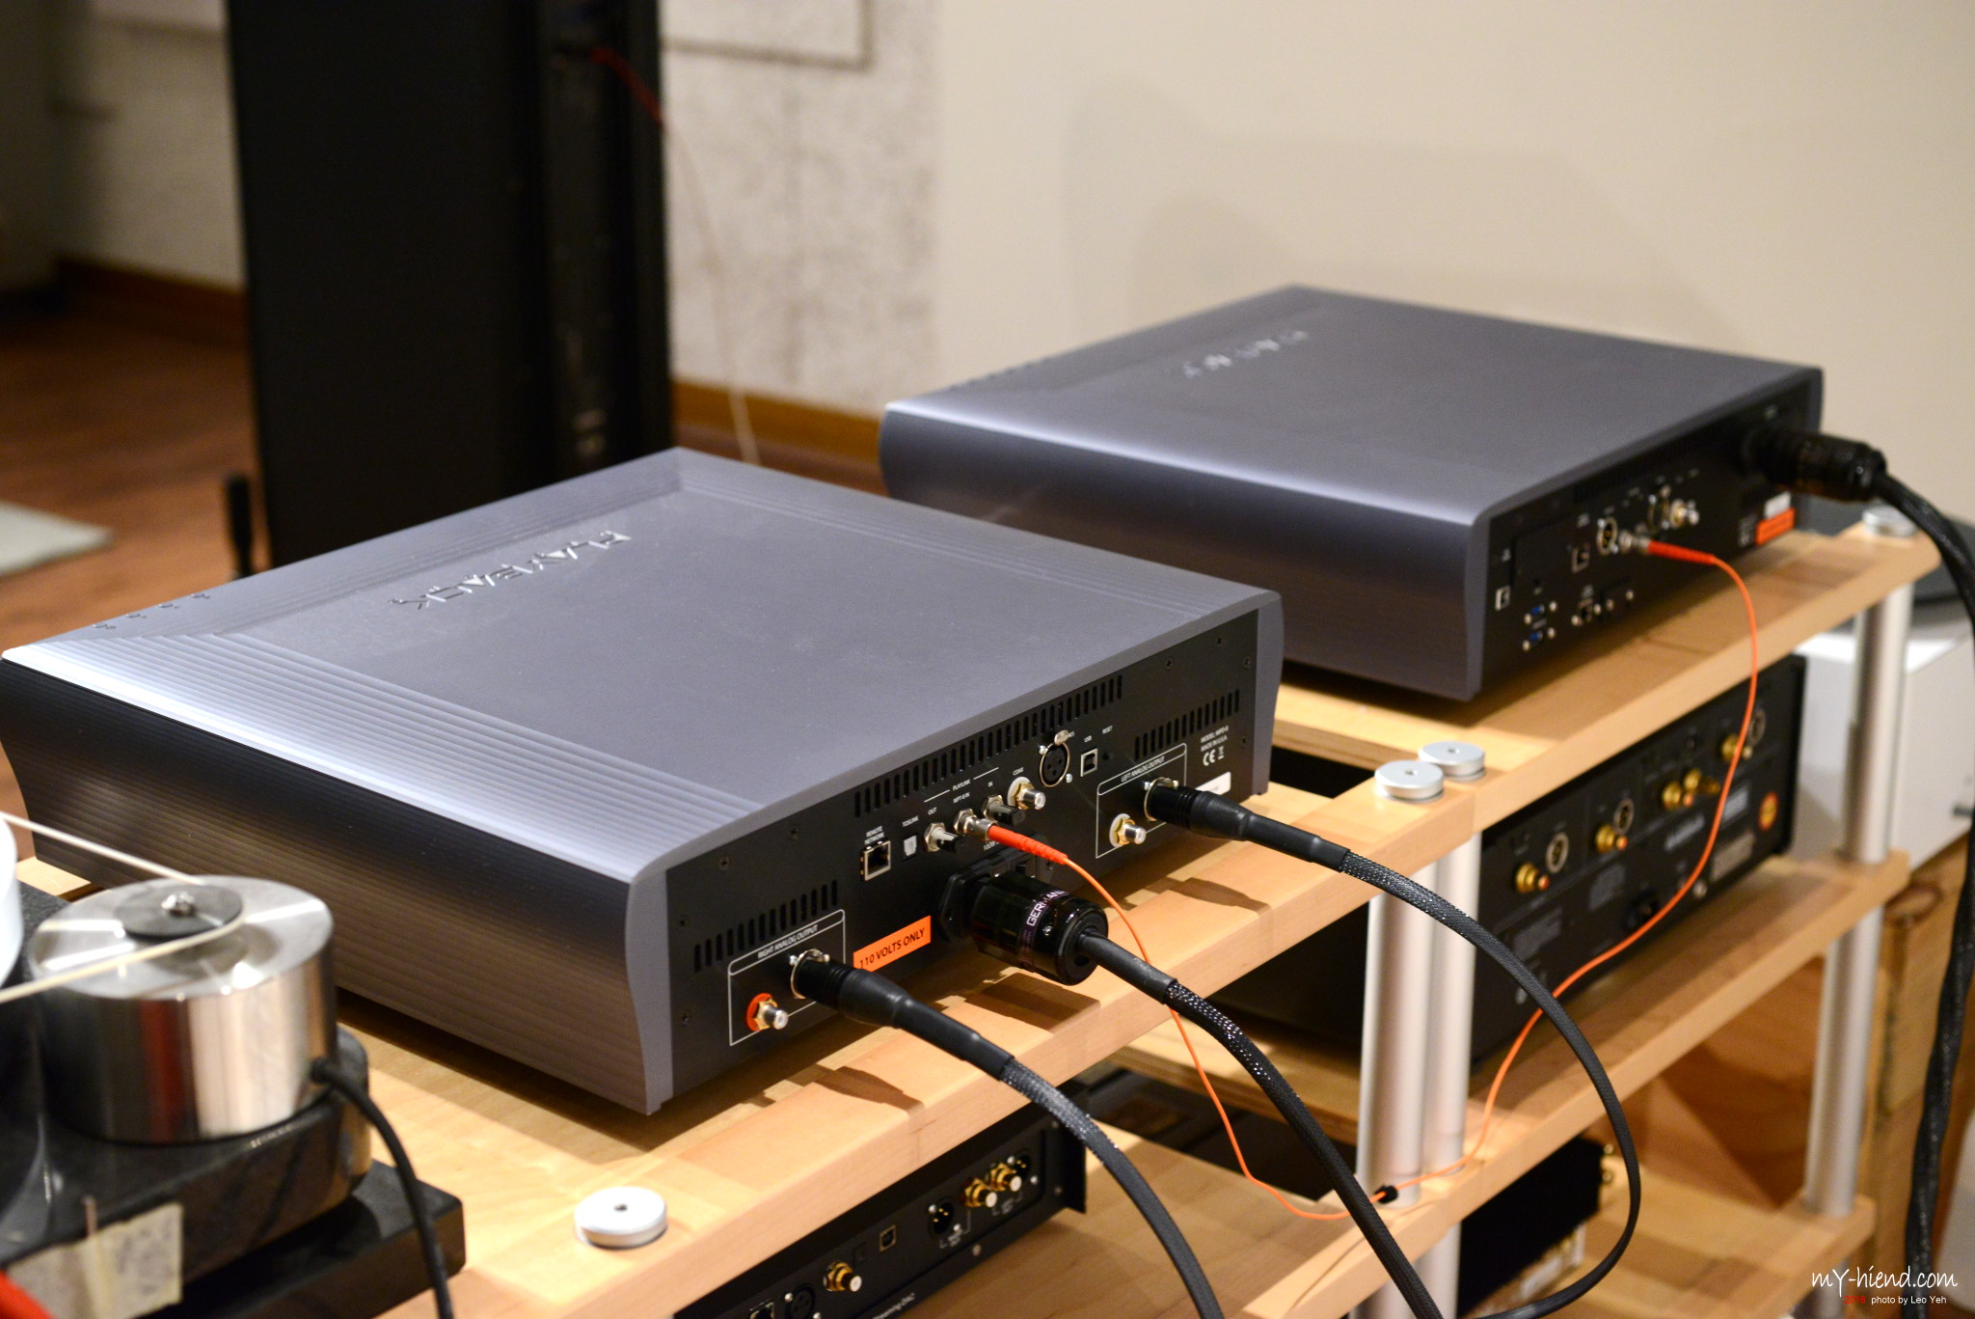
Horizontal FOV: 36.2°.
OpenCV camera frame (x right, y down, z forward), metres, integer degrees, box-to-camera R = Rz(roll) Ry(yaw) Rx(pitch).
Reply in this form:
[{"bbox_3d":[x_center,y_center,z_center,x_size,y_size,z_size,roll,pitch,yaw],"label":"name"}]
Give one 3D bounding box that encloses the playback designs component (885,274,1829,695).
[{"bbox_3d":[0.244,-0.123,1.958,0.424,0.114,0.454,15,25,36],"label":"playback designs component"}]

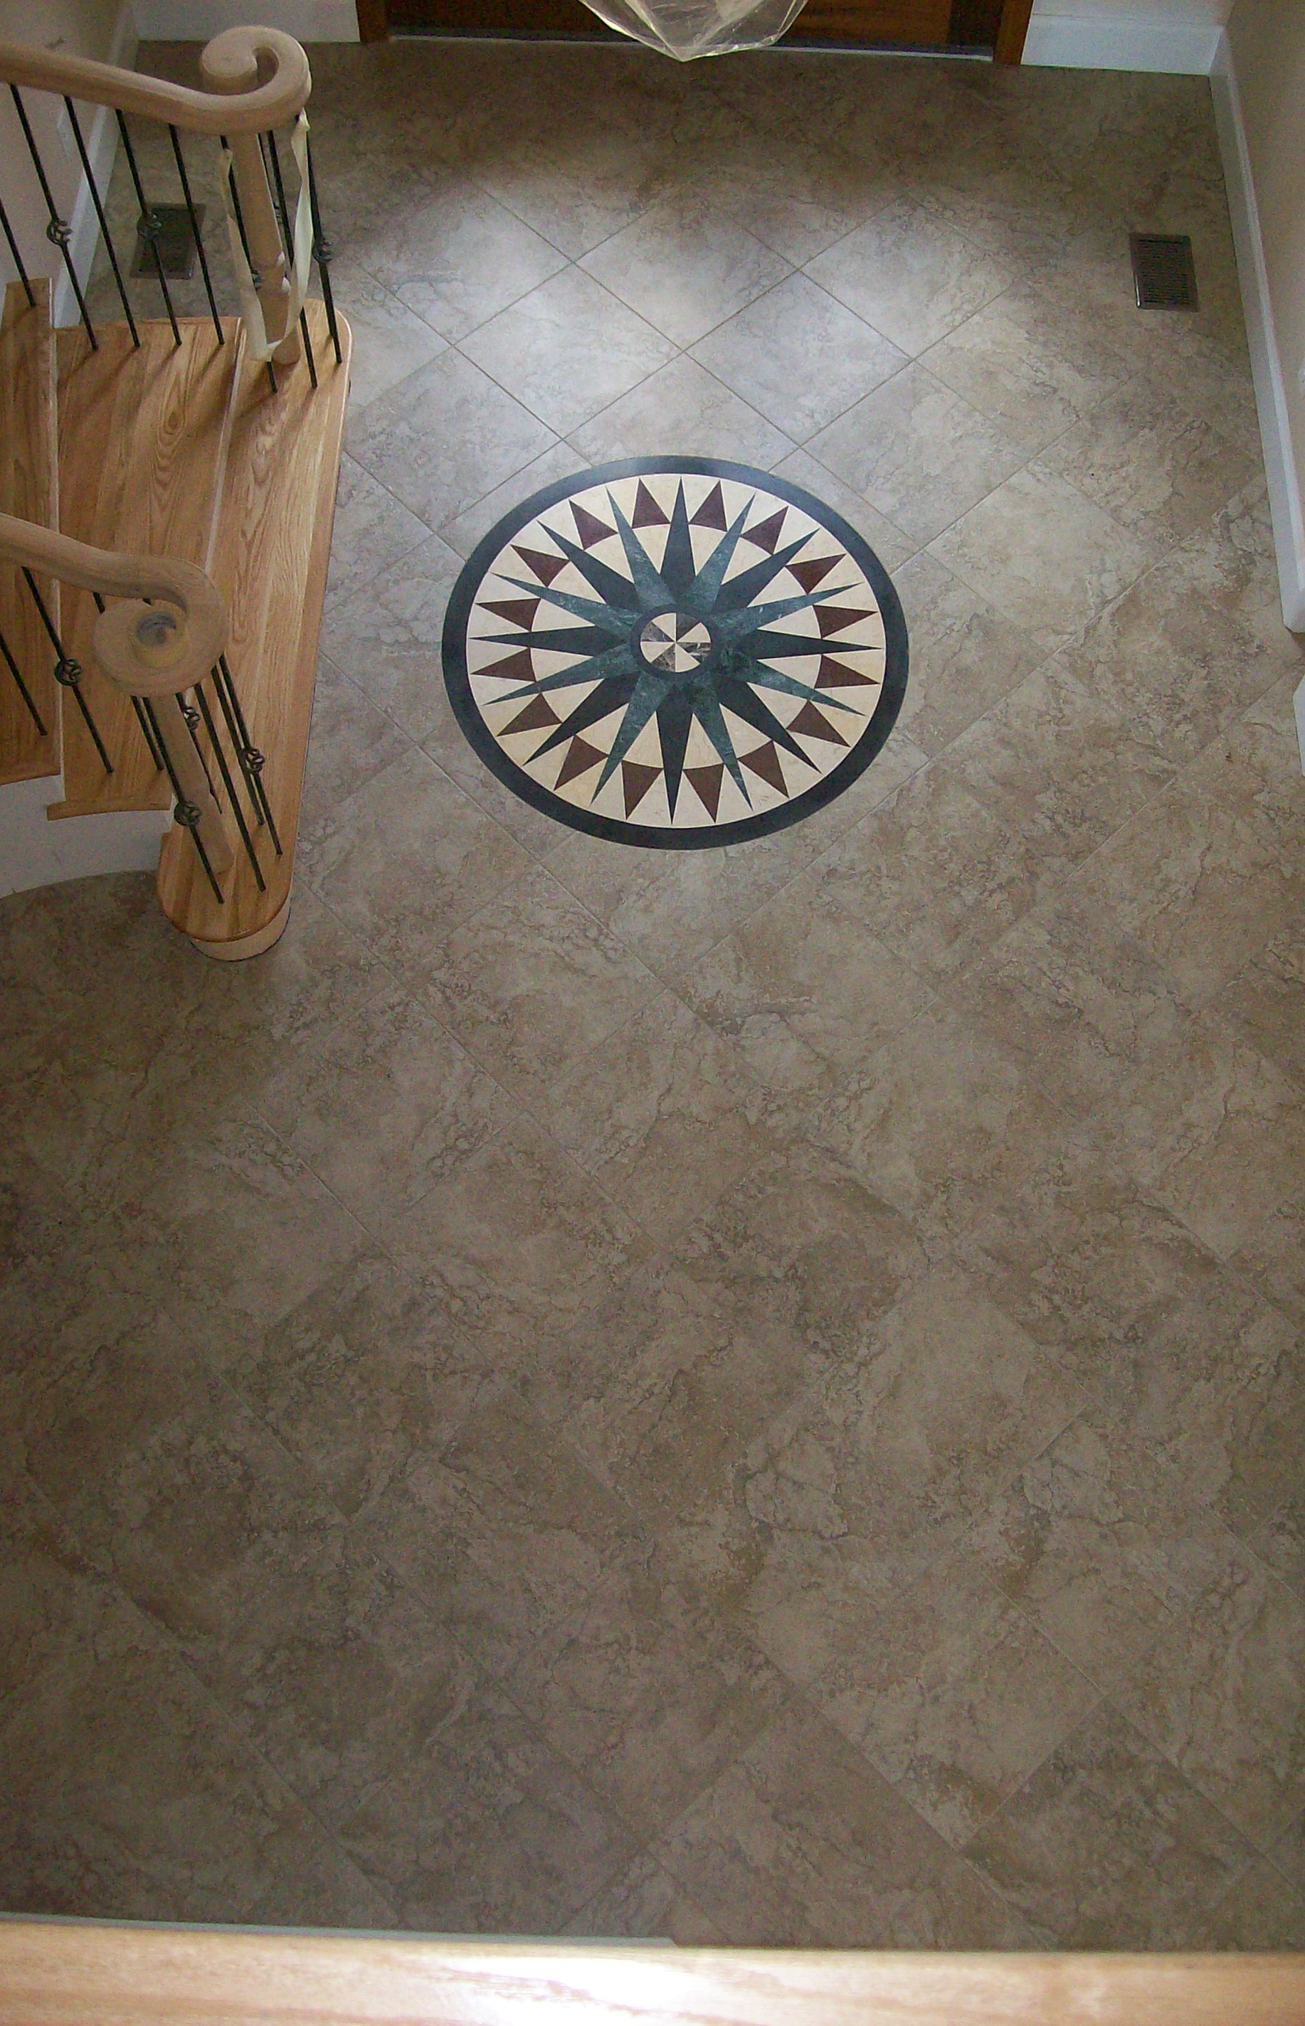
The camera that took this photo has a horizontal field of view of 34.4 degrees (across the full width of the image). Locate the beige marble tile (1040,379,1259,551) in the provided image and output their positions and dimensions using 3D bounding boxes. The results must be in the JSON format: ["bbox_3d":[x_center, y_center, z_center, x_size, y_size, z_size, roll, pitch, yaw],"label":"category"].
[{"bbox_3d":[1.374,-1.506,5.787,0.457,0.010,0.457,-41,73,-17],"label":"beige marble tile"}]

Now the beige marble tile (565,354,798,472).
[{"bbox_3d":[0.079,-1.536,5.711,0.457,0.012,0.457,-41,73,-17],"label":"beige marble tile"}]

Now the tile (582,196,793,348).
[{"bbox_3d":[0.095,-2.121,5.989,0.457,0.012,0.457,-41,73,-17],"label":"tile"}]

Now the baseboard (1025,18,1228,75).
[{"bbox_3d":[1.406,-2.894,6.295,0.571,0.176,0.016,3,66,0],"label":"baseboard"}]

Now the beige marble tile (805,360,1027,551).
[{"bbox_3d":[0.724,-1.513,5.713,0.457,0.012,0.457,-41,73,-17],"label":"beige marble tile"}]

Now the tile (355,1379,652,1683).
[{"bbox_3d":[-0.318,1.128,4.587,0.457,0.010,0.457,-41,73,-17],"label":"tile"}]

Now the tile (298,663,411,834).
[{"bbox_3d":[-0.923,-0.688,5.347,0.457,0.012,0.457,-41,73,-17],"label":"tile"}]

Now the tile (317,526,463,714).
[{"bbox_3d":[-0.588,-0.977,5.502,0.459,0.012,0.459,-41,73,-17],"label":"tile"}]

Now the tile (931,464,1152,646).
[{"bbox_3d":[1.052,-1.229,5.657,0.457,0.010,0.457,-41,73,-17],"label":"tile"}]

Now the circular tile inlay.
[{"bbox_3d":[0.063,-0.960,5.506,1.213,0.012,1.213,0,67,-1],"label":"circular tile inlay"}]

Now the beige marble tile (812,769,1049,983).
[{"bbox_3d":[0.693,-0.335,5.190,0.457,0.012,0.457,-41,73,-17],"label":"beige marble tile"}]

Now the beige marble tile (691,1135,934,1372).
[{"bbox_3d":[0.347,0.551,4.837,0.457,0.012,0.457,-41,73,-17],"label":"beige marble tile"}]

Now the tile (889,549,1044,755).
[{"bbox_3d":[0.709,-0.927,5.452,0.457,0.012,0.457,-41,73,-17],"label":"tile"}]

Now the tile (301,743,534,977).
[{"bbox_3d":[-0.609,-0.384,5.243,0.457,0.010,0.457,-41,73,-17],"label":"tile"}]

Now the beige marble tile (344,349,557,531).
[{"bbox_3d":[-0.569,-1.570,5.761,0.459,0.012,0.459,-41,73,-17],"label":"beige marble tile"}]

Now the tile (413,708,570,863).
[{"bbox_3d":[-0.391,-0.569,5.307,0.137,0.012,0.457,-41,73,-17],"label":"tile"}]

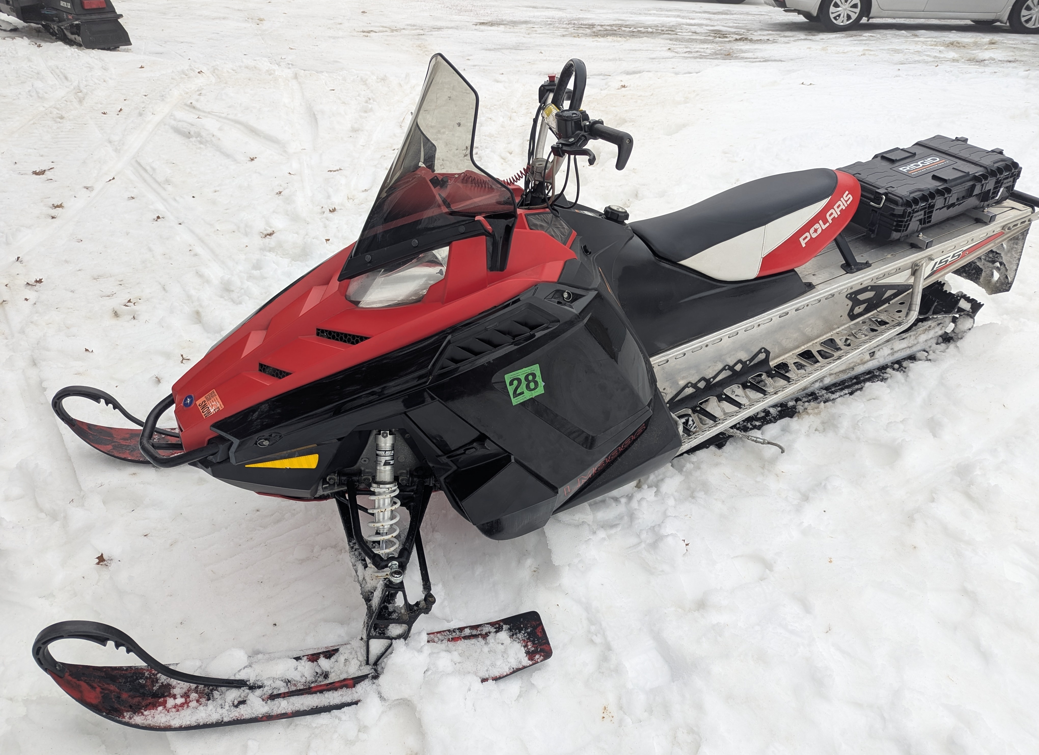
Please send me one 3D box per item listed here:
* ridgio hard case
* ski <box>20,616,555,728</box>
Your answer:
[{"bbox_3d":[1.464,-0.711,2.650,0.553,0.155,0.352,-21,40,-17],"label":"ridgio hard case"},{"bbox_3d":[-0.512,0.638,1.778,1.170,0.300,0.165,-5,35,-8],"label":"ski"}]

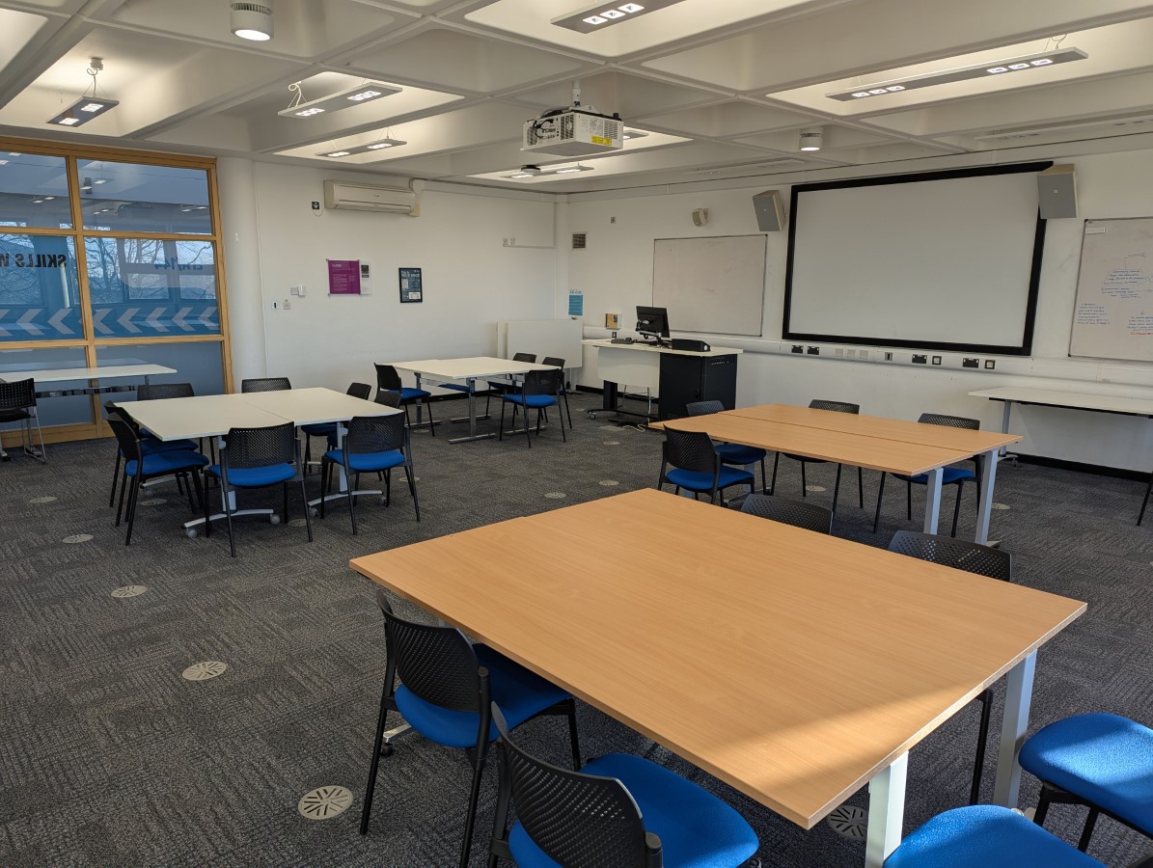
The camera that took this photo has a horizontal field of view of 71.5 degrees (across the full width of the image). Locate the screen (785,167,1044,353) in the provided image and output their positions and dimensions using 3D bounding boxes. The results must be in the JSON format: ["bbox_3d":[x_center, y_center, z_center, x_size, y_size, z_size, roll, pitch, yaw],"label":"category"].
[{"bbox_3d":[3.401,-1.806,8.433,0.050,1.775,2.720,-9,15,-42],"label":"screen"}]

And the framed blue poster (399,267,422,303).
[{"bbox_3d":[-2.182,-1.952,10.559,0.332,0.442,0.025,-9,14,-41],"label":"framed blue poster"}]

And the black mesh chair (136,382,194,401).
[{"bbox_3d":[-3.257,0.005,6.550,0.530,0.790,0.560,-9,14,-41],"label":"black mesh chair"}]

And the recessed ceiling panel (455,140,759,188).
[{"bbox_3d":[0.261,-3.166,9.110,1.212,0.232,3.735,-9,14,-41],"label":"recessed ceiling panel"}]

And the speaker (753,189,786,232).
[{"bbox_3d":[2.263,-2.572,9.234,0.220,0.420,0.300,-33,28,-29],"label":"speaker"}]

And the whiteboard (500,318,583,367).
[{"bbox_3d":[-0.443,-1.272,11.531,1.428,0.714,0.060,-9,14,-41],"label":"whiteboard"}]

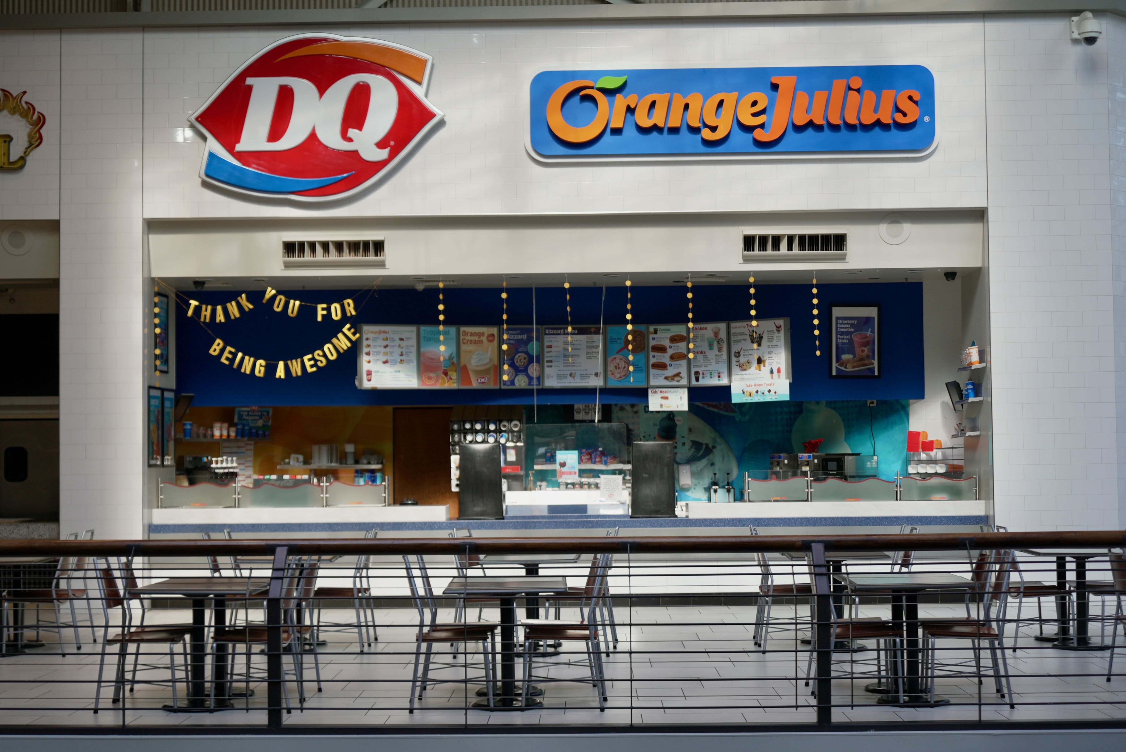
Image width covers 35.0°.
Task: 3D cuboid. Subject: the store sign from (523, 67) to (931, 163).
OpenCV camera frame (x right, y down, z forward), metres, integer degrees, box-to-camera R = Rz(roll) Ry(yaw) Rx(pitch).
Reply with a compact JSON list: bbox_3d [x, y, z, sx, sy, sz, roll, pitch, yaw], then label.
[{"bbox_3d":[1.700,-2.665,17.973,4.140,0.960,0.250,-1,-2,1],"label":"store sign"}]

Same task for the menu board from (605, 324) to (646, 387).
[{"bbox_3d":[0.702,-0.211,19.439,0.460,0.686,0.100,-1,-2,7],"label":"menu board"}]

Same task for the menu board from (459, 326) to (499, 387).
[{"bbox_3d":[-0.895,-0.202,19.057,0.447,0.659,0.050,0,-3,-11],"label":"menu board"}]

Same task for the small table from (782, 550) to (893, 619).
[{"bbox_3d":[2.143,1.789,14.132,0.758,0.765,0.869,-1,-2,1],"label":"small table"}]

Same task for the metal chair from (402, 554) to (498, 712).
[{"bbox_3d":[-0.723,1.588,11.180,0.545,0.955,0.460,0,-2,-7],"label":"metal chair"}]

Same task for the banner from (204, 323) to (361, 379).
[{"bbox_3d":[-2.898,-0.264,18.450,1.614,0.580,0.040,-1,-2,1],"label":"banner"}]

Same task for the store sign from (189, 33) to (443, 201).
[{"bbox_3d":[-2.498,-2.619,18.075,2.555,1.676,0.180,-1,-3,1],"label":"store sign"}]

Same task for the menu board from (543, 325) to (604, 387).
[{"bbox_3d":[0.116,-0.211,19.233,0.659,0.670,0.050,-1,-3,0],"label":"menu board"}]

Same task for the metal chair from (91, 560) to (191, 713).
[{"bbox_3d":[-2.654,1.614,11.284,0.535,0.955,0.460,-1,-2,-1],"label":"metal chair"}]

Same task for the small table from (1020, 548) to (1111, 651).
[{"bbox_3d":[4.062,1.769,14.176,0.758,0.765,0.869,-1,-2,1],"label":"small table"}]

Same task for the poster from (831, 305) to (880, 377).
[{"bbox_3d":[3.207,-0.383,19.562,0.535,0.810,0.030,-1,-2,1],"label":"poster"}]

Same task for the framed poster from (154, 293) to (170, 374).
[{"bbox_3d":[-4.251,-0.453,18.919,0.035,0.835,0.570,-1,-3,1],"label":"framed poster"}]

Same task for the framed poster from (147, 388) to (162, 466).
[{"bbox_3d":[-4.239,0.539,18.639,0.030,0.830,0.610,-1,-2,1],"label":"framed poster"}]

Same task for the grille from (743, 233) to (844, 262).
[{"bbox_3d":[2.363,-1.312,18.216,1.055,0.287,0.081,-1,11,1],"label":"grille"}]

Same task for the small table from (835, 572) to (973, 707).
[{"bbox_3d":[2.145,1.664,11.345,0.760,0.750,1.200,-1,-2,1],"label":"small table"}]

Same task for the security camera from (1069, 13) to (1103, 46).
[{"bbox_3d":[5.211,-3.434,17.795,0.242,0.353,0.424,-1,-2,1],"label":"security camera"}]

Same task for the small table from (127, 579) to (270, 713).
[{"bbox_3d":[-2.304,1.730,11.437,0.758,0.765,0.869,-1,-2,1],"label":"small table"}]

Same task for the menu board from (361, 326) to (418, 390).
[{"bbox_3d":[-1.854,-0.202,18.956,0.685,0.686,0.100,1,-3,-32],"label":"menu board"}]

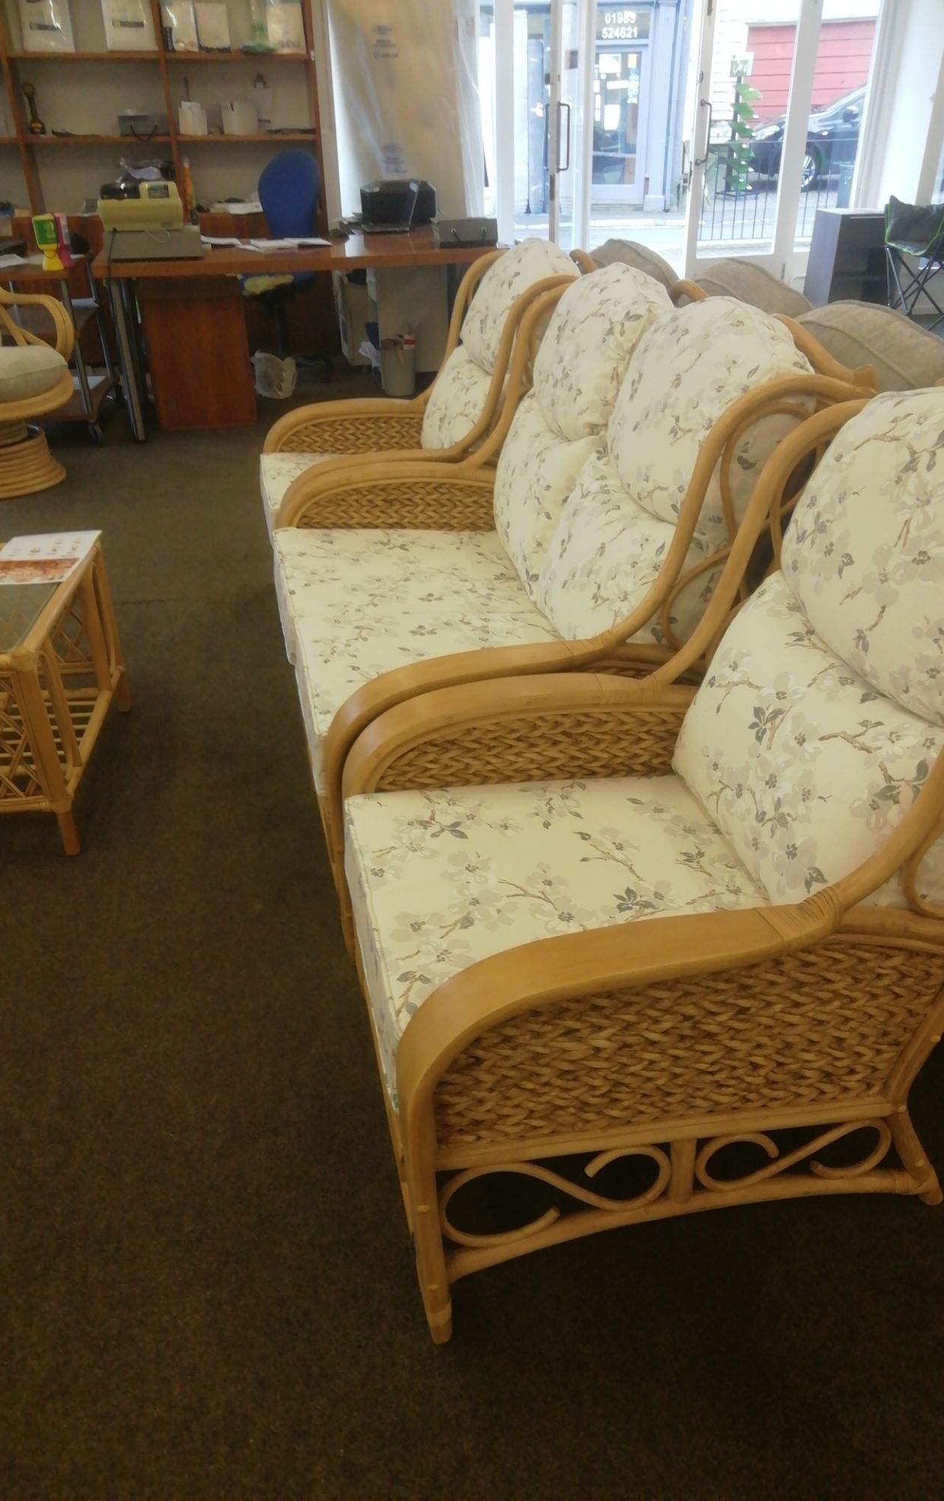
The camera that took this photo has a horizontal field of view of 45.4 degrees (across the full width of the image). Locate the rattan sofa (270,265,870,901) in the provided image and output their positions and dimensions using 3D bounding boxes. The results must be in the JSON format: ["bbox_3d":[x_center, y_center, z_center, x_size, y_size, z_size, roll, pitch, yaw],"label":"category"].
[{"bbox_3d":[0.076,-0.397,2.428,0.910,1.100,1.209,-7,31,-10],"label":"rattan sofa"}]

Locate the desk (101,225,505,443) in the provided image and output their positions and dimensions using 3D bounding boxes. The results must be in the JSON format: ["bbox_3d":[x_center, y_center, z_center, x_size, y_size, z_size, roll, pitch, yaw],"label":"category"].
[{"bbox_3d":[-0.860,-2.167,5.792,1.820,0.750,0.950,-5,31,-5],"label":"desk"}]

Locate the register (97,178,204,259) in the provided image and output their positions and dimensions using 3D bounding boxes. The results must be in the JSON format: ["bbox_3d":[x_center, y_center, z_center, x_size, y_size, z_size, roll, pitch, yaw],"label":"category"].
[{"bbox_3d":[-1.528,-2.556,5.429,0.420,0.320,0.420,-5,31,-5],"label":"register"}]

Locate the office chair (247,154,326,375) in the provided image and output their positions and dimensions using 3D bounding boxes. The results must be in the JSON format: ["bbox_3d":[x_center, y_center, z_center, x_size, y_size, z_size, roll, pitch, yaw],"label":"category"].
[{"bbox_3d":[-1.079,-2.677,6.279,0.580,1.140,0.600,17,35,28],"label":"office chair"}]

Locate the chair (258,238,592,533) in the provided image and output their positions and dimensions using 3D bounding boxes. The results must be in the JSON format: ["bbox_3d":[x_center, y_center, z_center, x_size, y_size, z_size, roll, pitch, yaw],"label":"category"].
[{"bbox_3d":[-0.155,-0.857,3.203,0.910,1.070,0.685,-8,32,-11],"label":"chair"}]

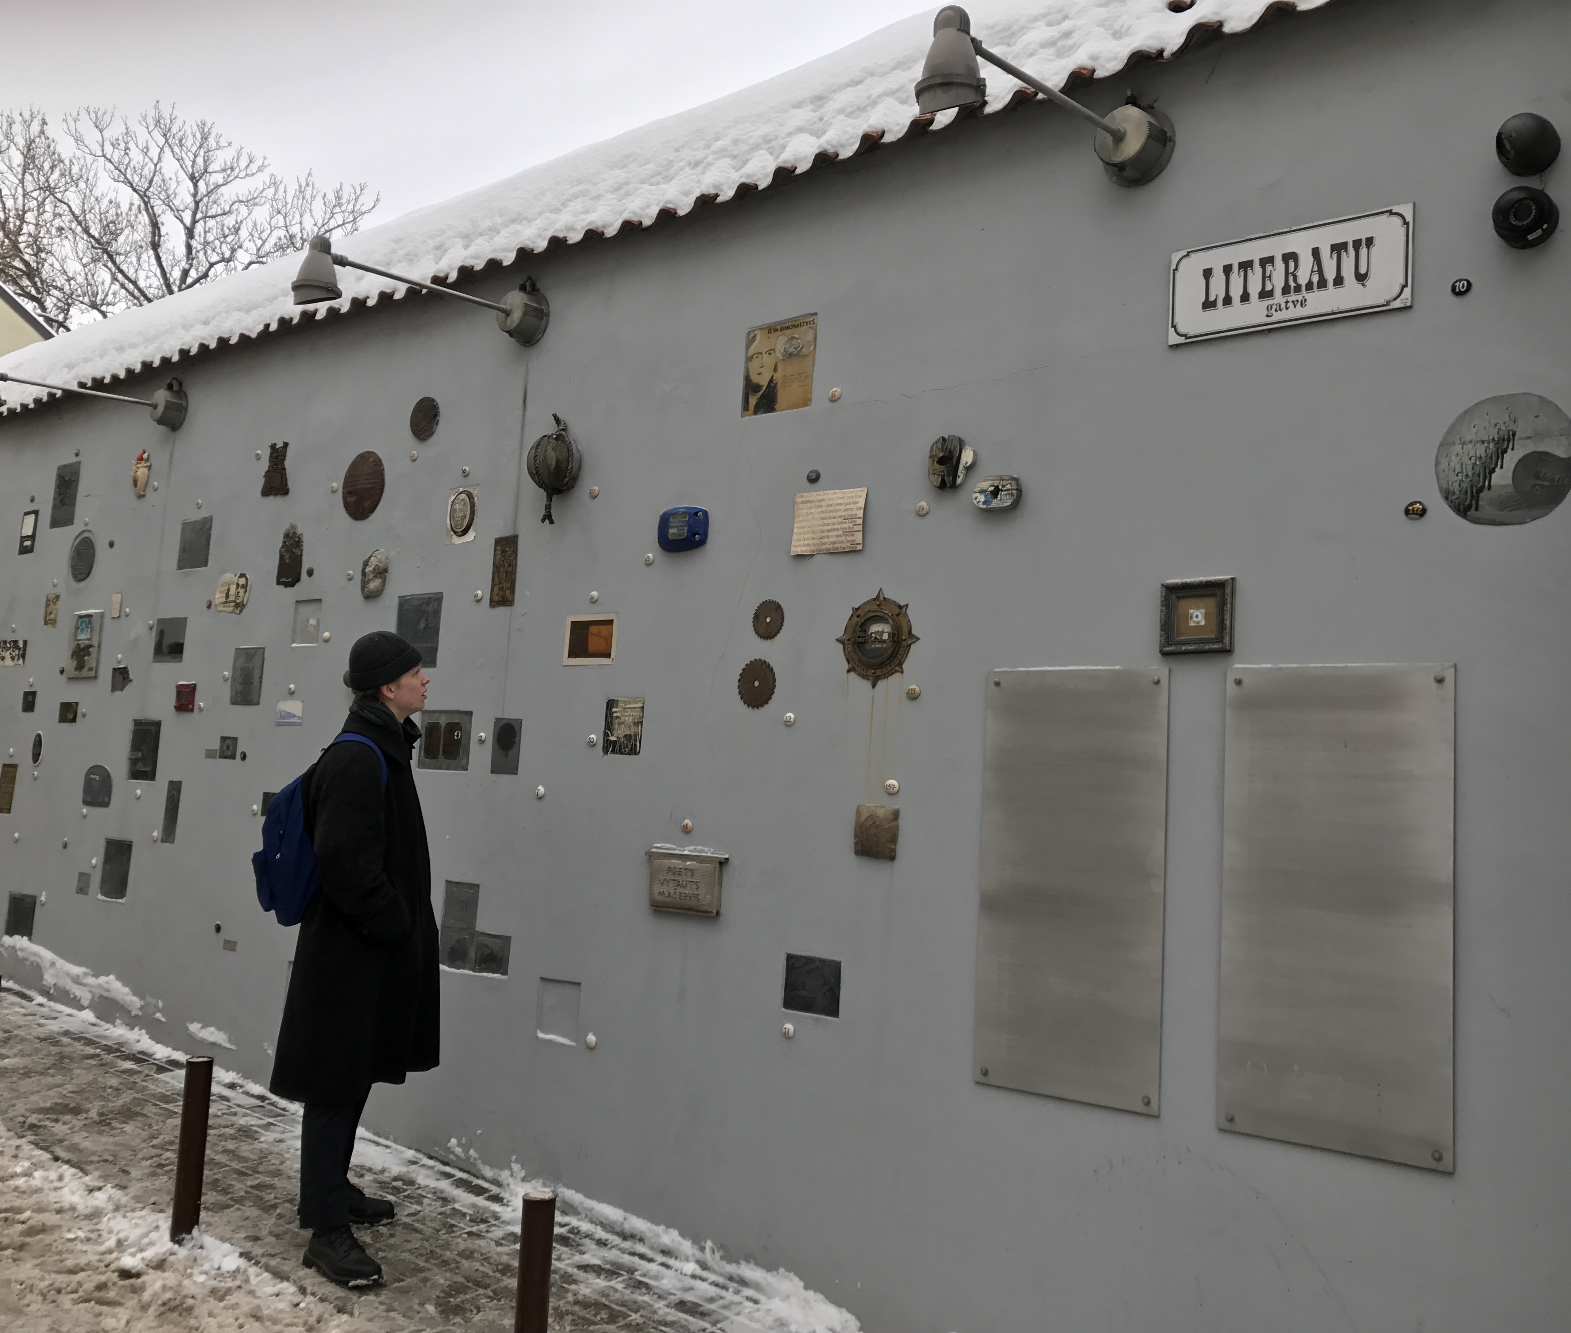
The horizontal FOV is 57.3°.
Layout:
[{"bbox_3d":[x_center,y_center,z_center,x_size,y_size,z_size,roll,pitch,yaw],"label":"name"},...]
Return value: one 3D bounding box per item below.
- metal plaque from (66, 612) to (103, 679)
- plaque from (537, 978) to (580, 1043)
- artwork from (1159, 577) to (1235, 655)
[{"bbox_3d":[-3.373,-0.096,6.957,0.294,0.317,0.030,-1,-6,38],"label":"metal plaque"},{"bbox_3d":[-0.758,1.155,4.812,0.196,0.200,0.020,-1,-7,38],"label":"plaque"},{"bbox_3d":[1.001,-0.119,3.496,0.180,0.176,0.035,-1,-6,38],"label":"artwork"}]

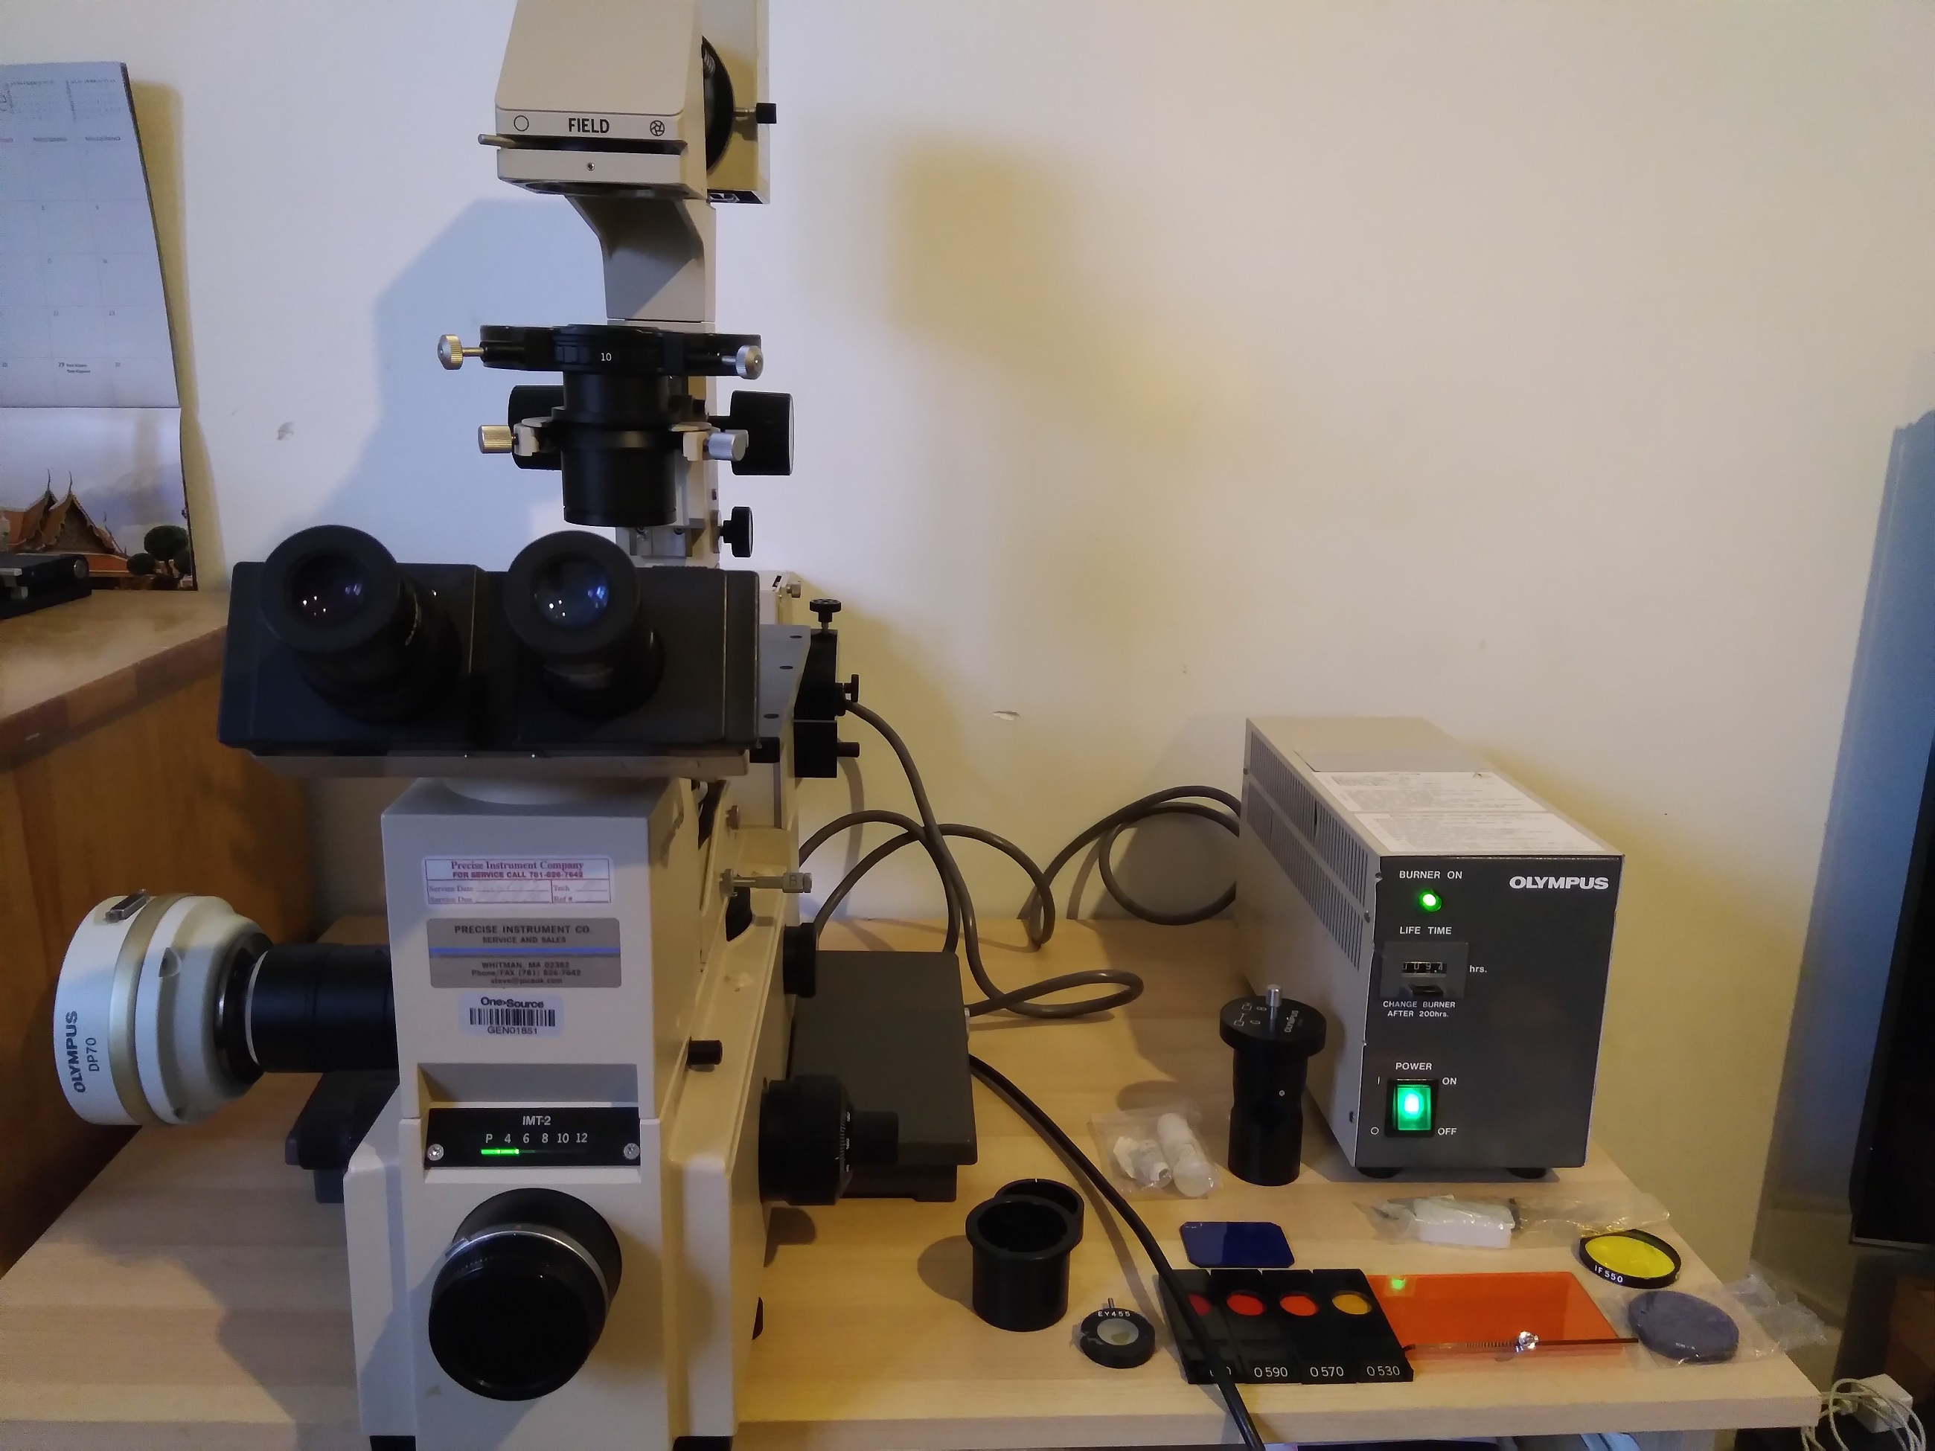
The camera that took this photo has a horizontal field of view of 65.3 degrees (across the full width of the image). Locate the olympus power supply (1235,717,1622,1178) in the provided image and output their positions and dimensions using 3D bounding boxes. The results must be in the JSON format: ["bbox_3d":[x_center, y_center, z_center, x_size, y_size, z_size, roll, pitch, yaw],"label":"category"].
[{"bbox_3d":[0.264,0.120,0.934,0.126,0.184,0.301,0,14,-3],"label":"olympus power supply"}]

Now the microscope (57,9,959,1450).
[{"bbox_3d":[-0.191,-0.074,0.734,0.396,0.640,0.575,0,14,-3],"label":"microscope"}]

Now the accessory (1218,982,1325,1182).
[{"bbox_3d":[0.162,0.189,0.808,0.055,0.106,0.055,0,14,-3],"label":"accessory"}]

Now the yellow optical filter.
[{"bbox_3d":[0.324,0.261,0.737,0.045,0.005,0.045,0,14,-3],"label":"yellow optical filter"}]

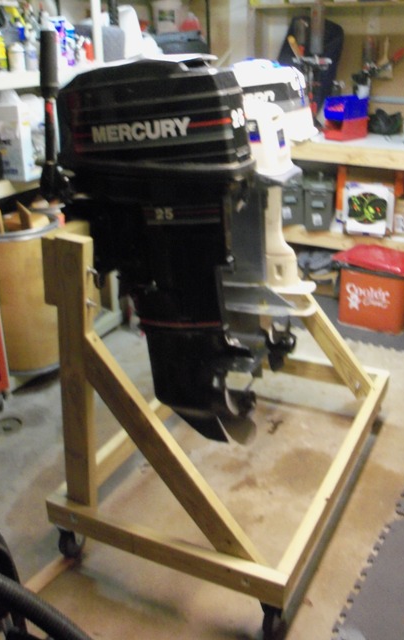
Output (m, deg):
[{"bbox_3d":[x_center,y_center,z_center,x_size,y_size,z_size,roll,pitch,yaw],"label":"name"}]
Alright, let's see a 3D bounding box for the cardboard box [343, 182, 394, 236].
[{"bbox_3d":[1.134,-0.759,4.399,0.290,0.335,0.180,14,23,29],"label":"cardboard box"}]

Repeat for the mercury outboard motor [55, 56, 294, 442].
[{"bbox_3d":[-0.117,-0.183,1.906,0.660,1.110,0.380,5,20,21],"label":"mercury outboard motor"}]

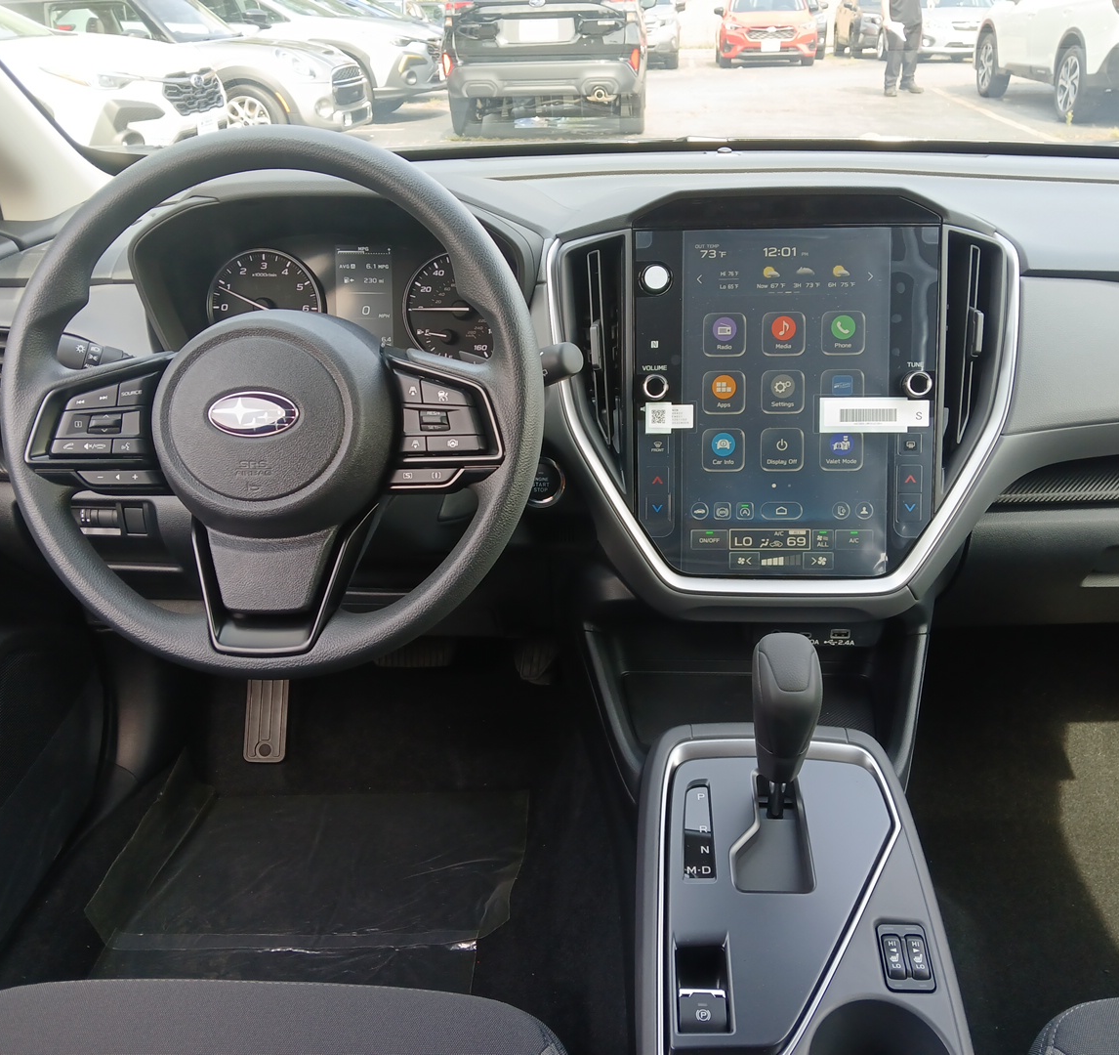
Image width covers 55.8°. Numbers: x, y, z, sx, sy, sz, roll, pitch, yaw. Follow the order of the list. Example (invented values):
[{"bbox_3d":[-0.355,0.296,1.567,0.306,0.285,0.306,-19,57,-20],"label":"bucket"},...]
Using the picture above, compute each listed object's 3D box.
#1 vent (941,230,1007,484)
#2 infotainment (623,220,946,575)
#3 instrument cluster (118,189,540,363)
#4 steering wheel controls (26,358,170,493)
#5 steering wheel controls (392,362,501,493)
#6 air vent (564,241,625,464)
[{"bbox_3d":[0.312,-0.129,0.800,0.045,0.186,0.035,0,4,2],"label":"vent"},{"bbox_3d":[0.174,-0.096,0.807,0.231,0.267,0.025,0,4,2],"label":"infotainment"},{"bbox_3d":[-0.186,-0.202,0.885,0.325,0.150,0.100,0,7,2],"label":"instrument cluster"},{"bbox_3d":[-0.319,-0.070,0.730,0.096,0.088,0.030,0,4,2],"label":"steering wheel controls"},{"bbox_3d":[-0.078,-0.067,0.716,0.076,0.082,0.030,0,4,2],"label":"steering wheel controls"},{"bbox_3d":[0.028,-0.136,0.815,0.046,0.175,0.035,0,4,2],"label":"air vent"}]

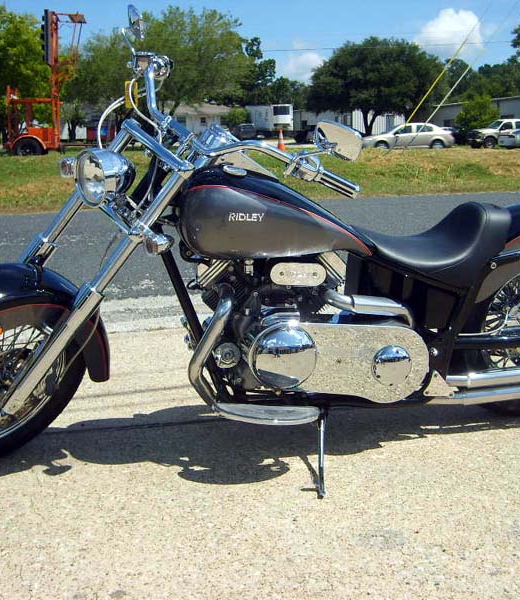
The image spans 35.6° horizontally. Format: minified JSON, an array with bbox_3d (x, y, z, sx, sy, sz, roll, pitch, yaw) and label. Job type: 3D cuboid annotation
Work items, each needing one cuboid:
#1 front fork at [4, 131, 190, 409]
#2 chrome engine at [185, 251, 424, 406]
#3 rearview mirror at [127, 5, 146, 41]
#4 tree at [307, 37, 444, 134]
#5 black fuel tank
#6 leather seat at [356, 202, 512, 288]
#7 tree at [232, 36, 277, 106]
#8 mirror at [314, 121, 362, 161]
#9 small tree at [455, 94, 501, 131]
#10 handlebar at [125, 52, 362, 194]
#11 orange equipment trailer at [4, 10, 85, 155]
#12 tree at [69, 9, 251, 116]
[{"bbox_3d":[-0.526,-0.103,2.271,0.320,0.880,0.140,40,6,31],"label":"front fork"},{"bbox_3d":[0.117,0.056,2.521,0.745,0.434,0.420,-4,17,-16],"label":"chrome engine"},{"bbox_3d":[-0.400,-0.875,2.571,0.045,0.097,0.134,-11,40,-23],"label":"rearview mirror"},{"bbox_3d":[8.163,-14.579,57.804,9.600,8.000,9.600,0,12,0],"label":"tree"},{"bbox_3d":[0.052,-0.268,2.441,0.615,0.280,0.340,-4,15,-12],"label":"black fuel tank"},{"bbox_3d":[0.541,-0.182,2.573,0.510,0.240,0.330,-4,15,-12],"label":"leather seat"},{"bbox_3d":[-0.402,-20.266,79.056,5.800,10.500,5.800,0,12,0],"label":"tree"},{"bbox_3d":[0.194,-0.405,2.072,0.134,0.097,0.045,26,41,21],"label":"mirror"},{"bbox_3d":[15.250,-12.666,56.655,3.218,3.349,3.218,0,12,0],"label":"small tree"},{"bbox_3d":[-0.128,-0.526,2.400,0.320,0.150,0.930,-20,46,-38],"label":"handlebar"},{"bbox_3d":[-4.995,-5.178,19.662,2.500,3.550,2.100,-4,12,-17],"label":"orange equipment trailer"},{"bbox_3d":[-6.691,-14.696,53.105,12.039,8.683,11.437,0,12,0],"label":"tree"}]

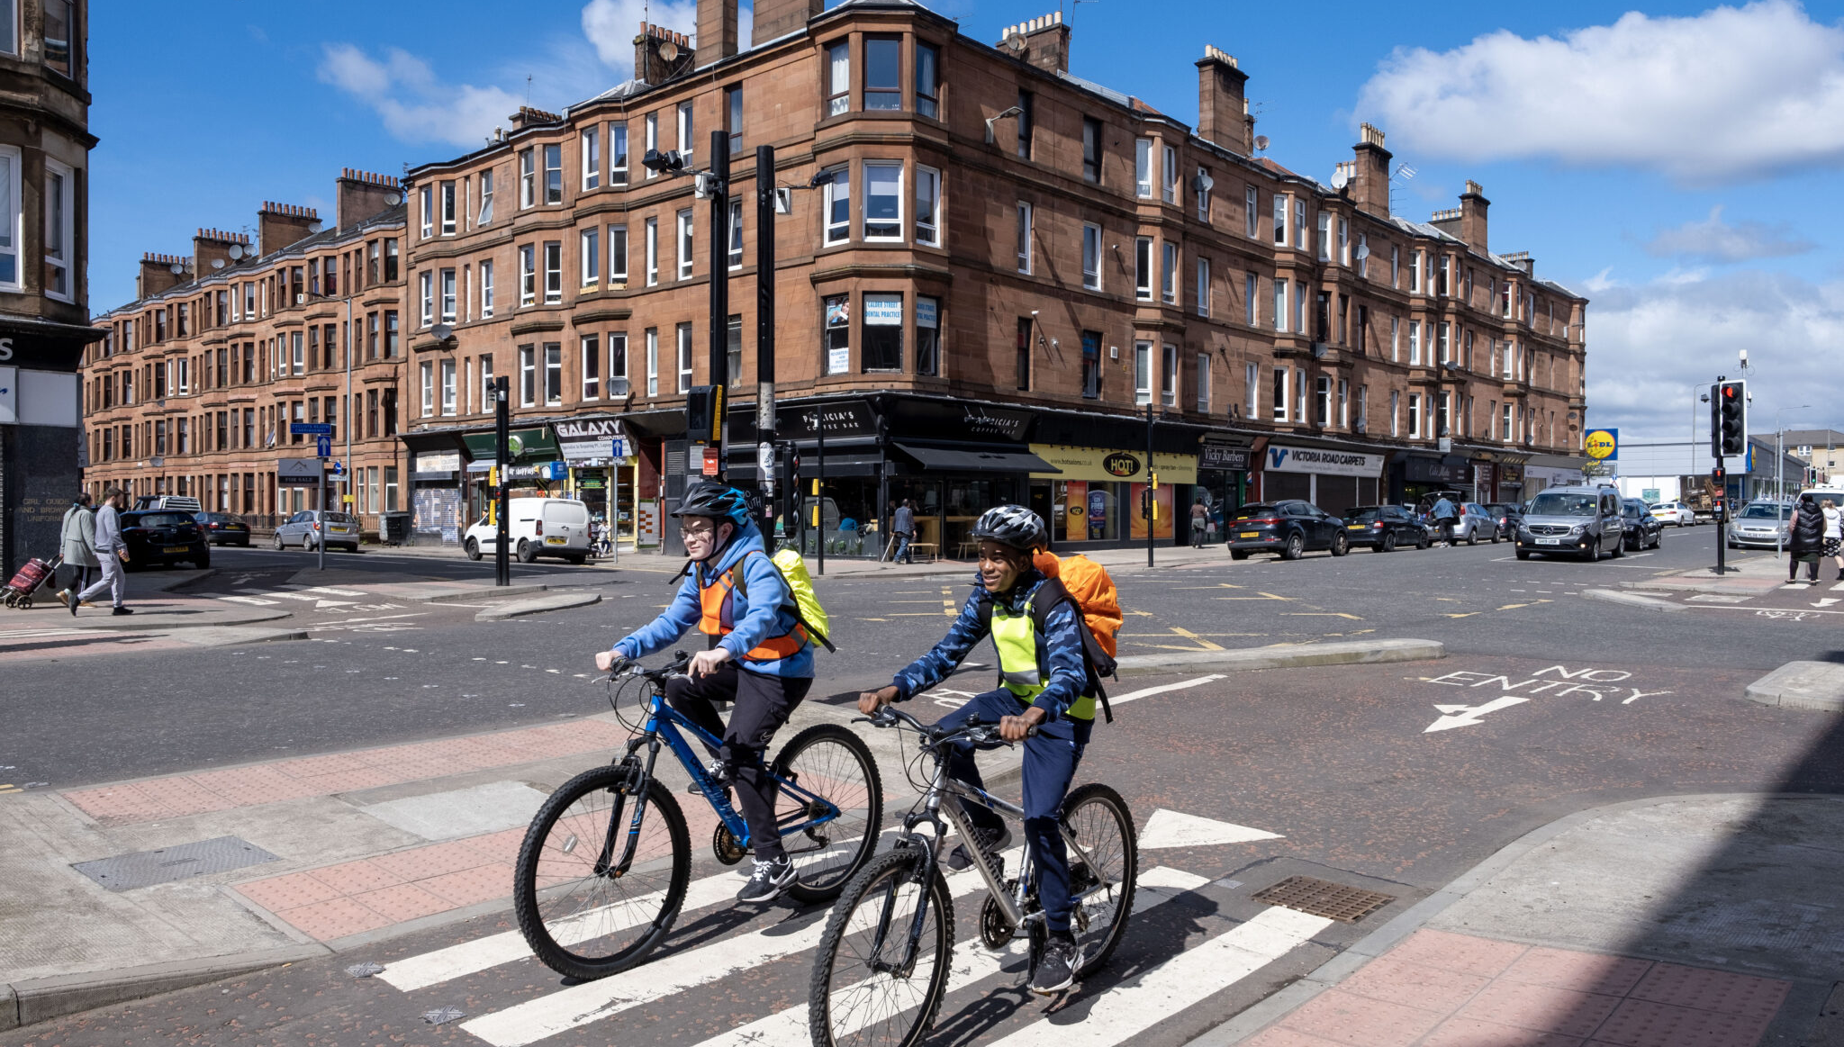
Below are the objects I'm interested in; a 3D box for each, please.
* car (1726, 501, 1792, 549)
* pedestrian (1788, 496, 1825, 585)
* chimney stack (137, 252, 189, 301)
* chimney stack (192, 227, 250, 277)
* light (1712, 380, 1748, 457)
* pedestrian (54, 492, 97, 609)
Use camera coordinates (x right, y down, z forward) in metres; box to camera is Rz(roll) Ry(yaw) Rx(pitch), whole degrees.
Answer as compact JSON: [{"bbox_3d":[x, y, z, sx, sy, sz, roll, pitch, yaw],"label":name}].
[{"bbox_3d":[26.350,0.085,41.500,1.700,1.470,3.950,1,1,41],"label":"car"},{"bbox_3d":[16.250,0.322,24.500,0.560,1.650,0.360,1,1,37],"label":"pedestrian"},{"bbox_3d":[-48.358,-15.591,85.547,0.750,2.950,3.150,0,0,43],"label":"chimney stack"},{"bbox_3d":[-40.700,-15.650,77.300,0.800,2.950,3.000,1,1,43],"label":"chimney stack"},{"bbox_3d":[15.172,-1.962,25.000,0.360,1.430,0.530,0,1,-34],"label":"light"},{"bbox_3d":[-11.865,0.374,18.700,0.480,1.640,0.550,1,1,42],"label":"pedestrian"}]

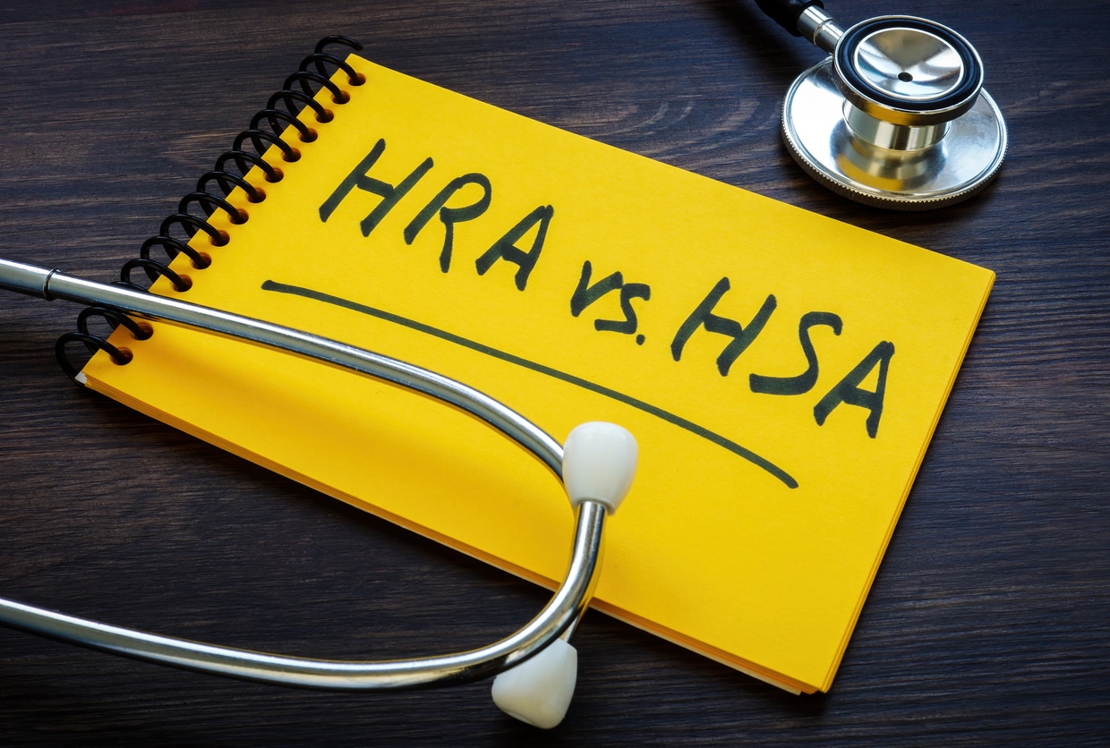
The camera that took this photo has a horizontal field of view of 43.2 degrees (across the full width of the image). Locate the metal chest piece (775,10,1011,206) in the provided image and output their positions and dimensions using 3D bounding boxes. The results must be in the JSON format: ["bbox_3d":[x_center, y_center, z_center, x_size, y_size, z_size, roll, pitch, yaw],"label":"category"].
[{"bbox_3d":[0.072,-0.059,0.295,0.047,0.019,0.050,0,54,0],"label":"metal chest piece"}]

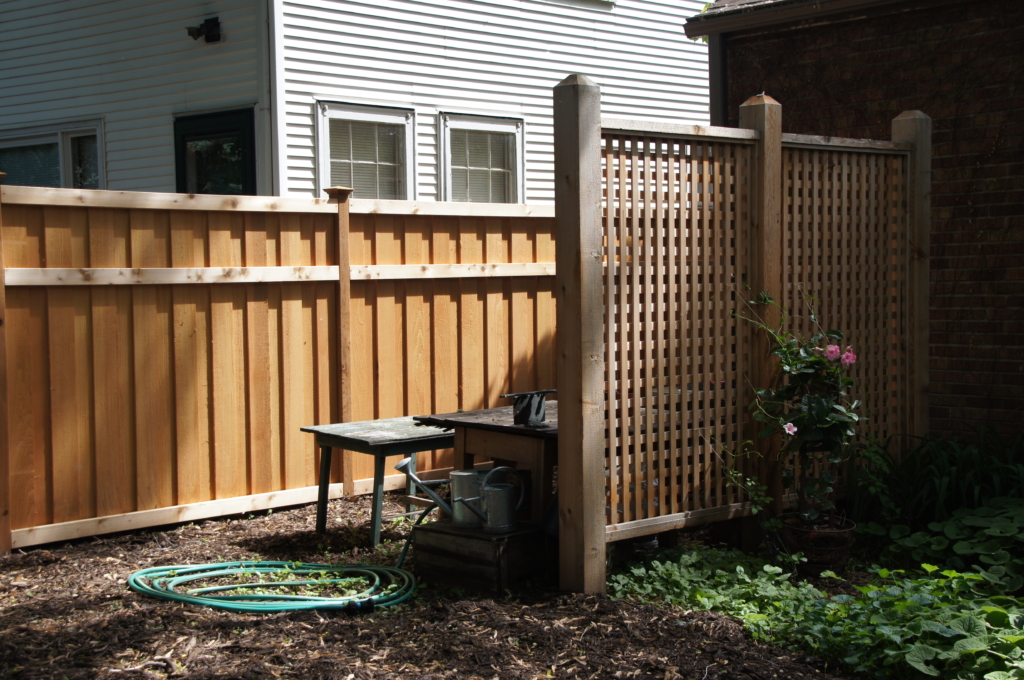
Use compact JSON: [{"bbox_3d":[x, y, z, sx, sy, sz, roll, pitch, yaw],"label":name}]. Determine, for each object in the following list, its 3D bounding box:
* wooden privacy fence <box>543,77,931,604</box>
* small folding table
[{"bbox_3d":[1.218,-0.077,7.072,2.670,2.168,0.140,-4,5,-43],"label":"wooden privacy fence"},{"bbox_3d":[-0.610,0.747,7.825,0.740,0.549,0.739,-3,4,-35],"label":"small folding table"}]

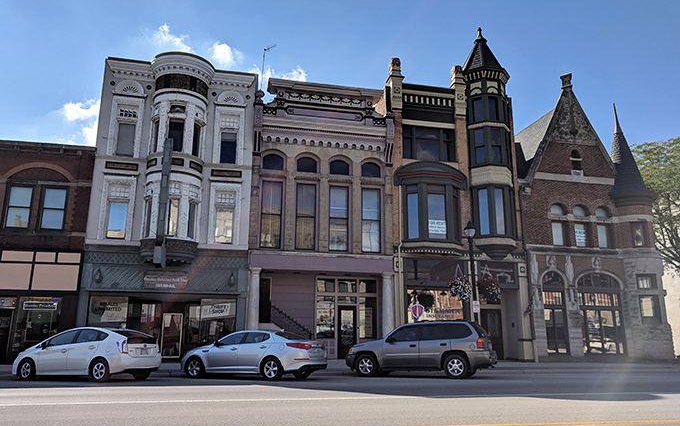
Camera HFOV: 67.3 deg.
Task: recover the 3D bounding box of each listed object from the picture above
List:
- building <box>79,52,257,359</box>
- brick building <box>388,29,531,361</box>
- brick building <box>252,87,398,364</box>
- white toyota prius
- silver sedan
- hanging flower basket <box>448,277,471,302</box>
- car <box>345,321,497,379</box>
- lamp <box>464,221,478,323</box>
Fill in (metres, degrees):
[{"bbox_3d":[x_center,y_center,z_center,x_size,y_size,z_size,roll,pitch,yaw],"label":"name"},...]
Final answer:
[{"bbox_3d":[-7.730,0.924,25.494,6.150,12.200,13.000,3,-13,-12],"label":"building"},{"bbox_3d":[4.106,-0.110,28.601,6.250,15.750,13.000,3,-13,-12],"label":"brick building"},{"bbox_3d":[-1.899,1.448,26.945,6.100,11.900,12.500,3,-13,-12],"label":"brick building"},{"bbox_3d":[-7.609,4.216,15.306,4.480,1.490,1.745,-4,-14,19],"label":"white toyota prius"},{"bbox_3d":[-2.784,4.444,16.096,4.845,1.455,1.830,-6,-14,25],"label":"silver sedan"},{"bbox_3d":[4.331,2.772,18.508,0.905,0.905,0.905,3,-13,-12],"label":"hanging flower basket"},{"bbox_3d":[2.599,4.521,17.101,4.900,1.820,1.900,-4,-14,19],"label":"car"},{"bbox_3d":[4.913,2.936,18.625,0.500,5.409,0.500,3,-13,-12],"label":"lamp"}]

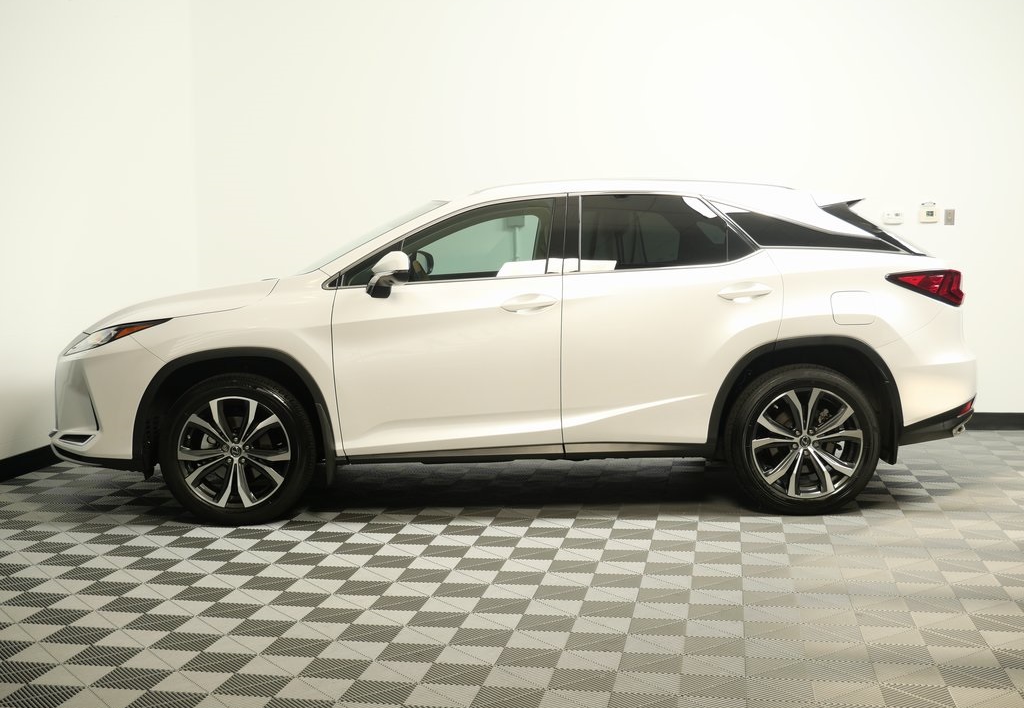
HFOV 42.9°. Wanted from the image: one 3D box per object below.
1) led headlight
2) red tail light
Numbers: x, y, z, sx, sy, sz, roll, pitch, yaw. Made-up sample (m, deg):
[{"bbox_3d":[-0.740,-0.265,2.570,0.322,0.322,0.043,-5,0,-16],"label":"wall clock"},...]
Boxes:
[{"bbox_3d":[-1.972,-0.086,6.506,0.610,0.205,0.380,-1,5,-1],"label":"led headlight"},{"bbox_3d":[2.061,-0.330,6.575,0.455,0.185,0.400,-1,5,-1],"label":"red tail light"}]

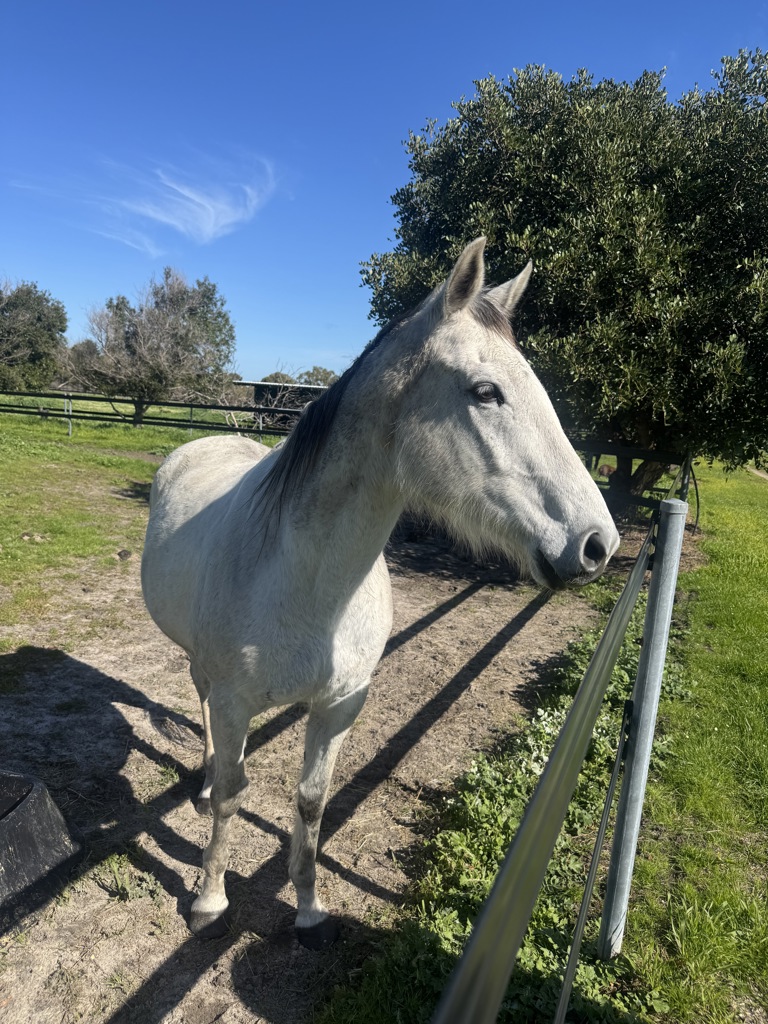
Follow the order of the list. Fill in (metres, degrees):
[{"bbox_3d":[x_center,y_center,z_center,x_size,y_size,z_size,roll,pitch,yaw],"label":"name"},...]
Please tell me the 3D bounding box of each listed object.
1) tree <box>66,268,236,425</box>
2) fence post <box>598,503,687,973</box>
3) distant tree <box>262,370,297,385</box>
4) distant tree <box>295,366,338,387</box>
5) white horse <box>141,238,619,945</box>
[{"bbox_3d":[-9.453,-6.513,28.993,6.700,6.640,6.000,5,8,0],"label":"tree"},{"bbox_3d":[0.739,0.651,2.030,0.070,1.385,0.070,5,8,0],"label":"fence post"},{"bbox_3d":[-12.542,-13.765,84.055,4.800,5.650,4.600,5,8,0],"label":"distant tree"},{"bbox_3d":[-7.854,-13.859,83.991,5.600,6.610,5.200,5,8,0],"label":"distant tree"},{"bbox_3d":[-0.328,0.265,2.245,0.780,1.900,2.060,1,8,-24],"label":"white horse"}]

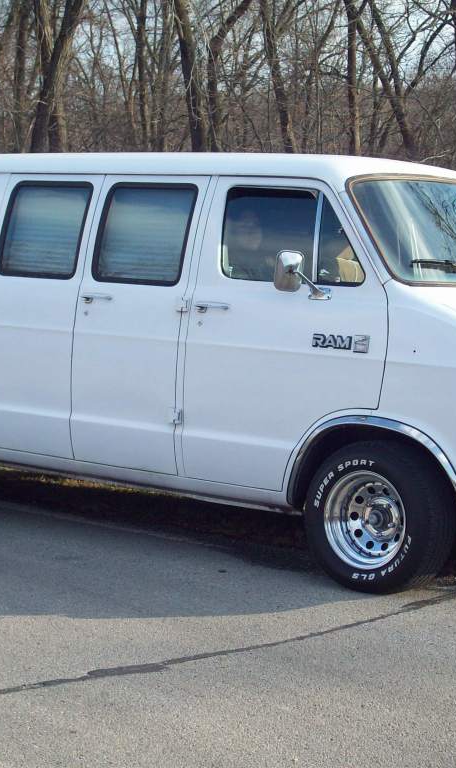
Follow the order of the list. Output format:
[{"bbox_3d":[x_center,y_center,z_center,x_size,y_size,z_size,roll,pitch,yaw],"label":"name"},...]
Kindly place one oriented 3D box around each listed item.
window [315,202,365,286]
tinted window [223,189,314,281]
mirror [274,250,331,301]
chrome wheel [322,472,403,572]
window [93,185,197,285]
[{"bbox_3d":[0.498,-0.621,6.867,0.303,0.413,0.040,6,-10,37],"label":"window"},{"bbox_3d":[0.185,-0.666,7.107,0.555,0.430,0.040,6,-10,37],"label":"tinted window"},{"bbox_3d":[0.324,-0.465,6.799,0.180,0.200,0.210,6,5,37],"label":"mirror"},{"bbox_3d":[0.644,0.578,6.883,0.417,0.417,0.210,7,5,39],"label":"chrome wheel"},{"bbox_3d":[-0.390,-0.705,7.534,0.550,0.496,0.040,6,-10,37],"label":"window"}]

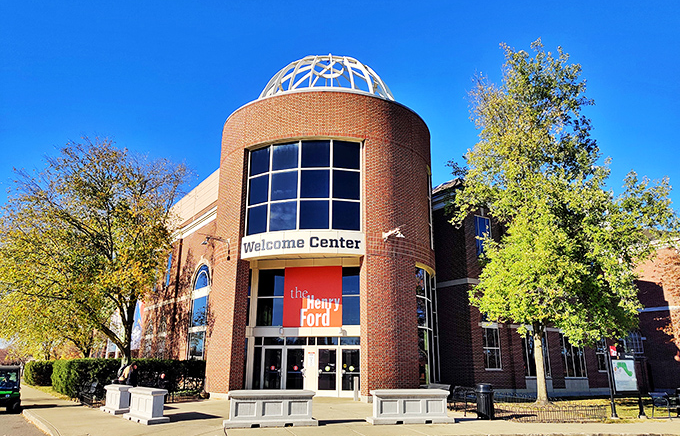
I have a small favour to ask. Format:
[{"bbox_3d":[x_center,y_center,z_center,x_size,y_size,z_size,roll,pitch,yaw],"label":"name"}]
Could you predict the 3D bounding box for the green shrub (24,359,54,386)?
[{"bbox_3d":[-20.600,10.750,36.800,2.500,1.750,2.600,10,-19,-32],"label":"green shrub"}]

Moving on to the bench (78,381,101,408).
[{"bbox_3d":[-10.200,7.226,21.805,0.600,0.920,1.800,12,-20,-33],"label":"bench"}]

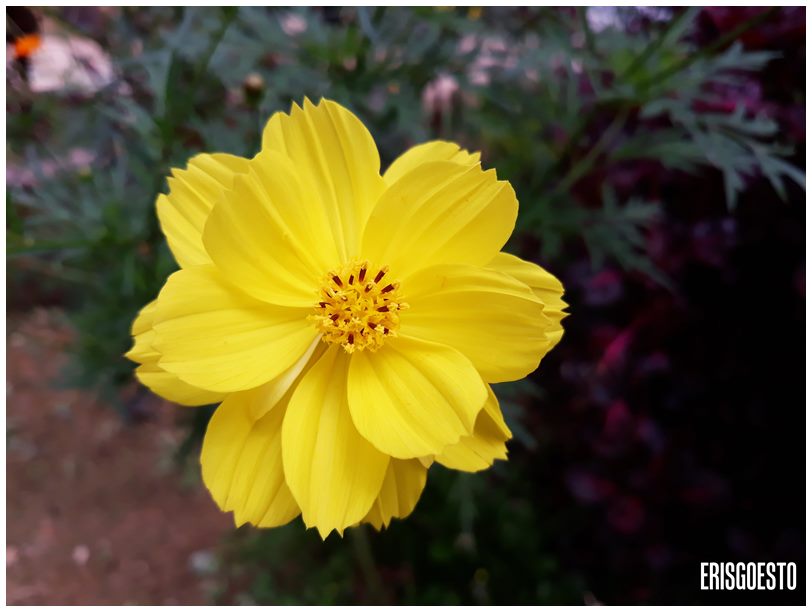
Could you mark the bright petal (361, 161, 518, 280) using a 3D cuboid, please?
[{"bbox_3d":[0.006,-0.013,0.111,0.027,0.022,0.007,-34,4,22],"label":"bright petal"}]

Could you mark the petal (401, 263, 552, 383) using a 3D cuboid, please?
[{"bbox_3d":[0.012,0.002,0.111,0.027,0.021,0.007,4,-1,22],"label":"petal"}]

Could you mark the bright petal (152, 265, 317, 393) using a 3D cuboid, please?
[{"bbox_3d":[-0.029,0.004,0.111,0.028,0.022,0.007,-6,0,-20],"label":"bright petal"}]

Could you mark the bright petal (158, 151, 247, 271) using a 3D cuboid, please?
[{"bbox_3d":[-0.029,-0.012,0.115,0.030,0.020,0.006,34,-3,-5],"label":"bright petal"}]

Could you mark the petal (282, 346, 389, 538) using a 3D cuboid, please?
[{"bbox_3d":[-0.013,0.024,0.113,0.019,0.033,0.006,5,-8,-5],"label":"petal"}]

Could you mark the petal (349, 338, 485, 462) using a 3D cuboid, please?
[{"bbox_3d":[0.000,0.014,0.109,0.027,0.007,0.020,37,84,31],"label":"petal"}]

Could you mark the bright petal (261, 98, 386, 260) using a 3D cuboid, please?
[{"bbox_3d":[-0.012,-0.022,0.113,0.021,0.028,0.006,-10,11,-4],"label":"bright petal"}]

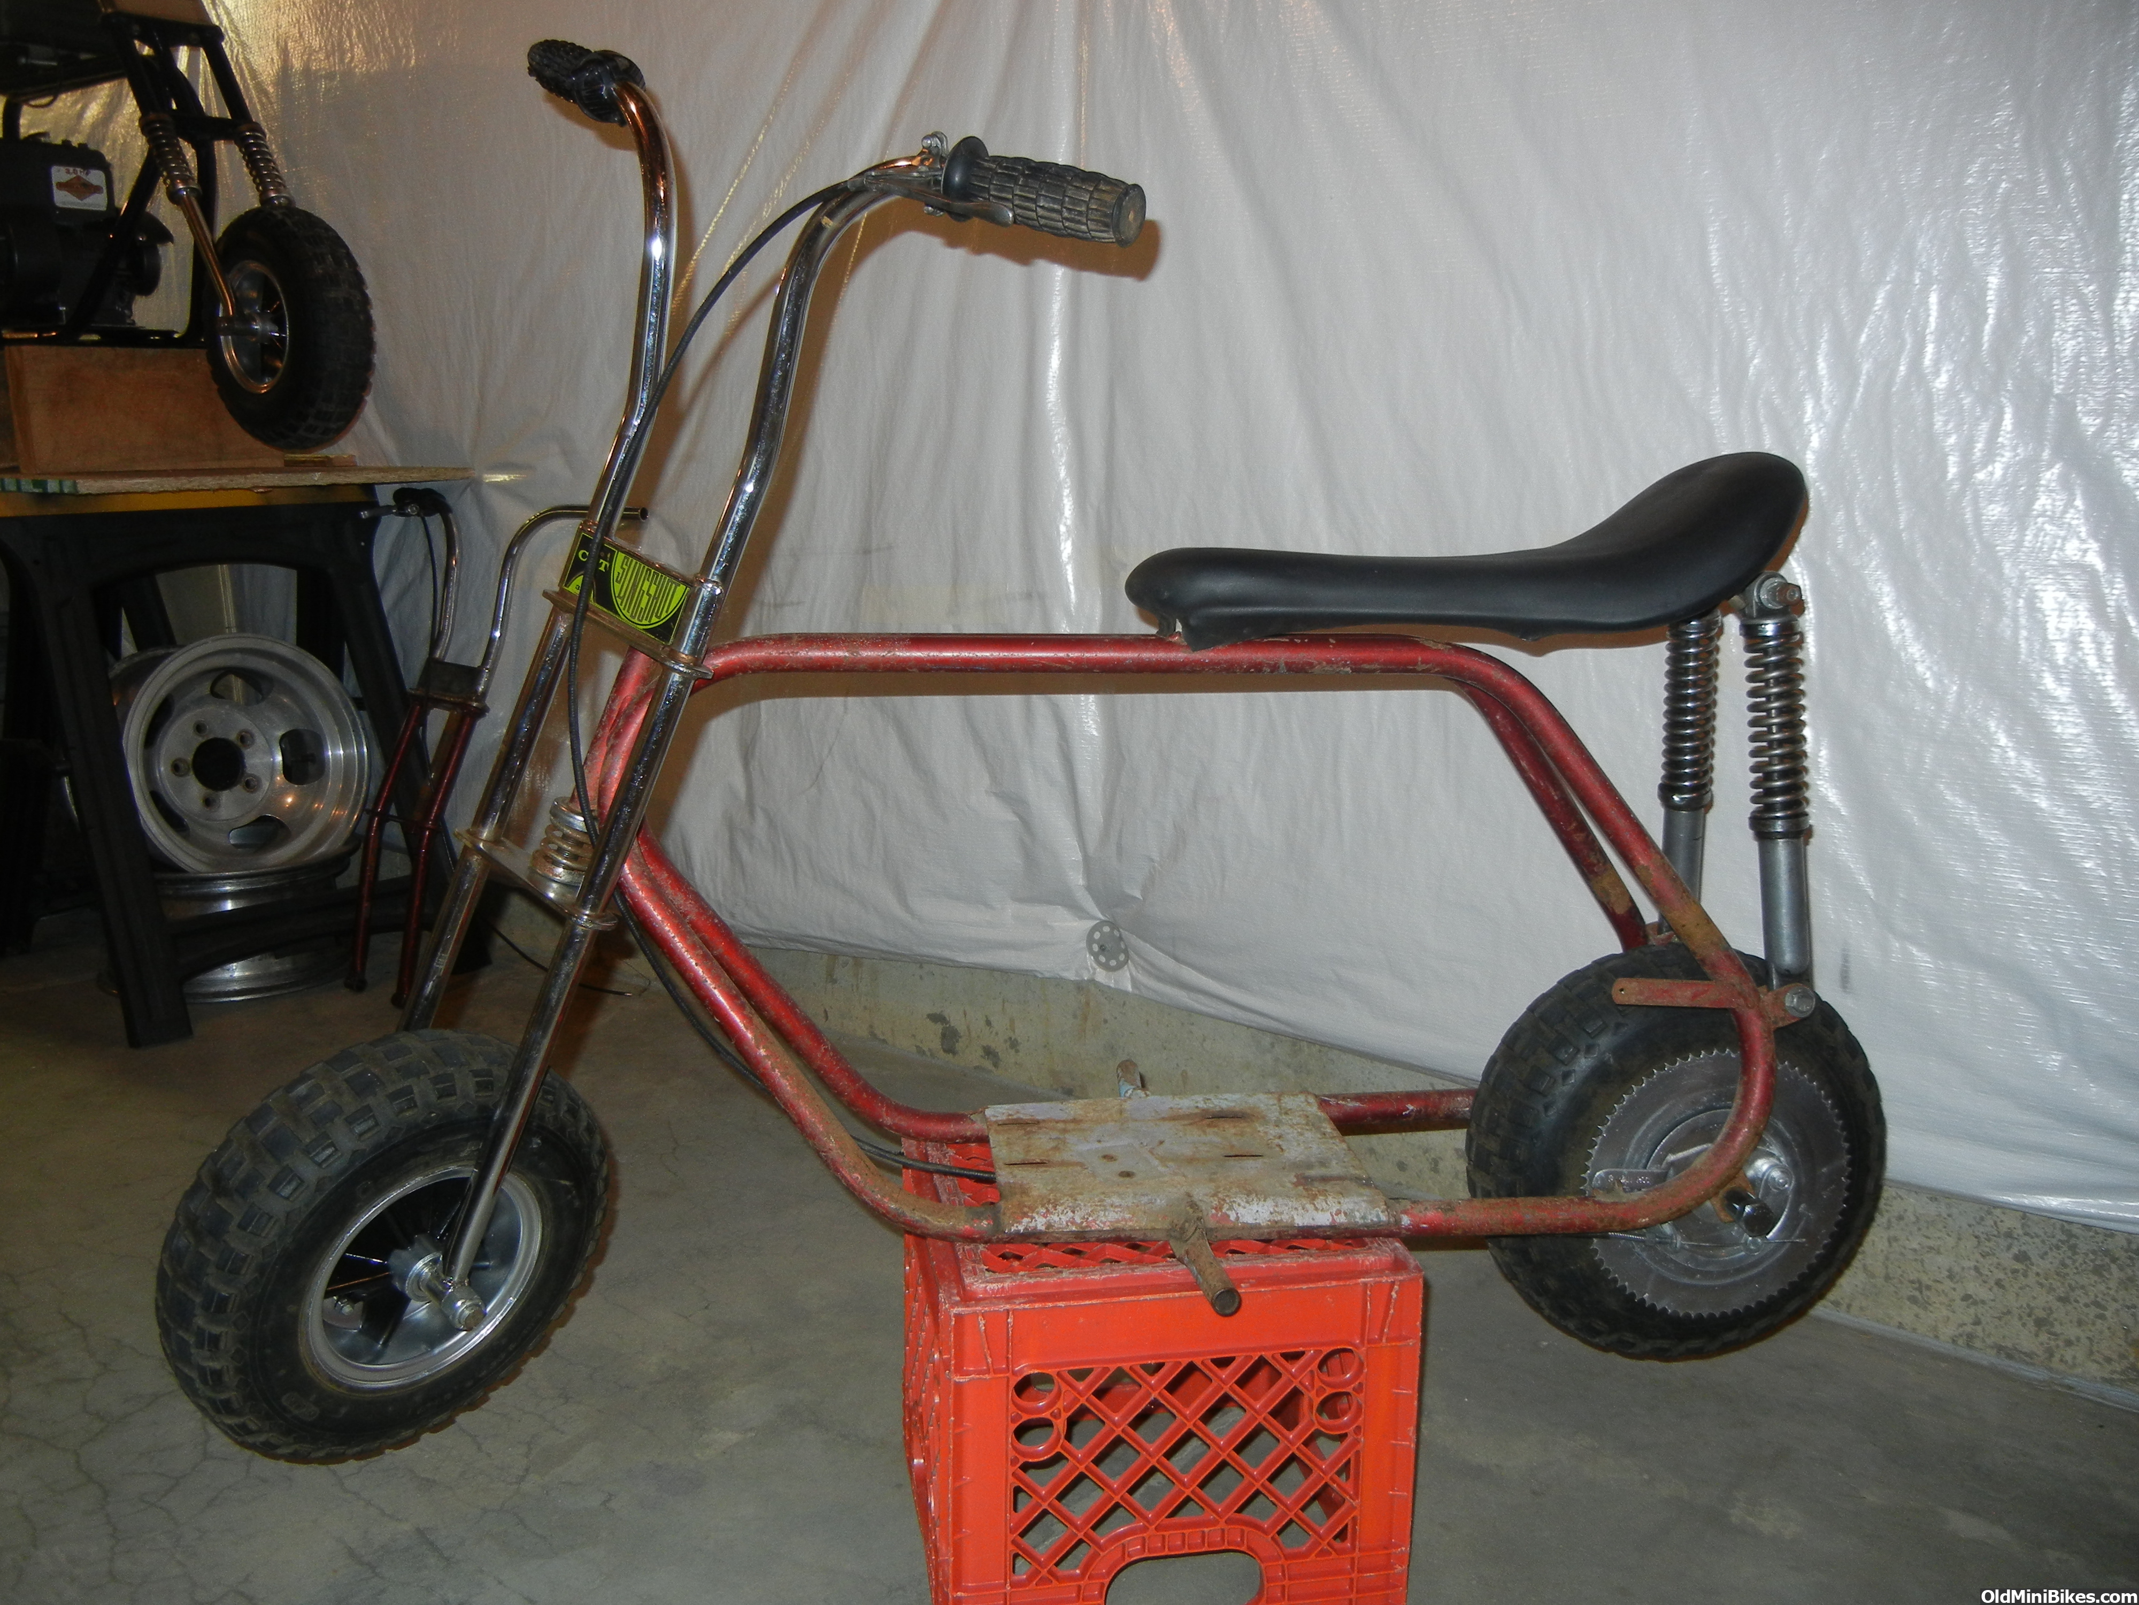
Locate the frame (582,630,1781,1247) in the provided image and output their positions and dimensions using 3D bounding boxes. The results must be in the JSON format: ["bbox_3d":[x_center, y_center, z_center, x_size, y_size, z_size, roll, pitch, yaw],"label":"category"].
[{"bbox_3d":[0.075,0.084,1.391,0.863,0.432,0.260,0,10,-7],"label":"frame"}]

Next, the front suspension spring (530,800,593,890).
[{"bbox_3d":[-0.360,0.030,1.329,0.042,0.058,0.042,27,8,35],"label":"front suspension spring"}]

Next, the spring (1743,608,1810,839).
[{"bbox_3d":[0.512,-0.056,1.345,0.043,0.170,0.043,-6,7,-6],"label":"spring"}]

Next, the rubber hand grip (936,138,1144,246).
[{"bbox_3d":[-0.017,-0.358,1.093,0.130,0.050,0.050,22,19,27],"label":"rubber hand grip"}]

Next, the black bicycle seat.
[{"bbox_3d":[0.297,-0.187,1.368,0.517,0.147,0.200,0,10,-7],"label":"black bicycle seat"}]

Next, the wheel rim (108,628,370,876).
[{"bbox_3d":[-1.341,-0.061,2.938,0.187,0.394,0.394,-2,6,38],"label":"wheel rim"}]

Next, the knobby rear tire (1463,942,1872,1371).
[{"bbox_3d":[0.483,0.278,1.474,0.330,0.330,0.108,0,10,-7],"label":"knobby rear tire"}]

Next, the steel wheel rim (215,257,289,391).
[{"bbox_3d":[-1.097,-0.658,2.582,0.184,0.184,0.088,8,14,37],"label":"steel wheel rim"}]

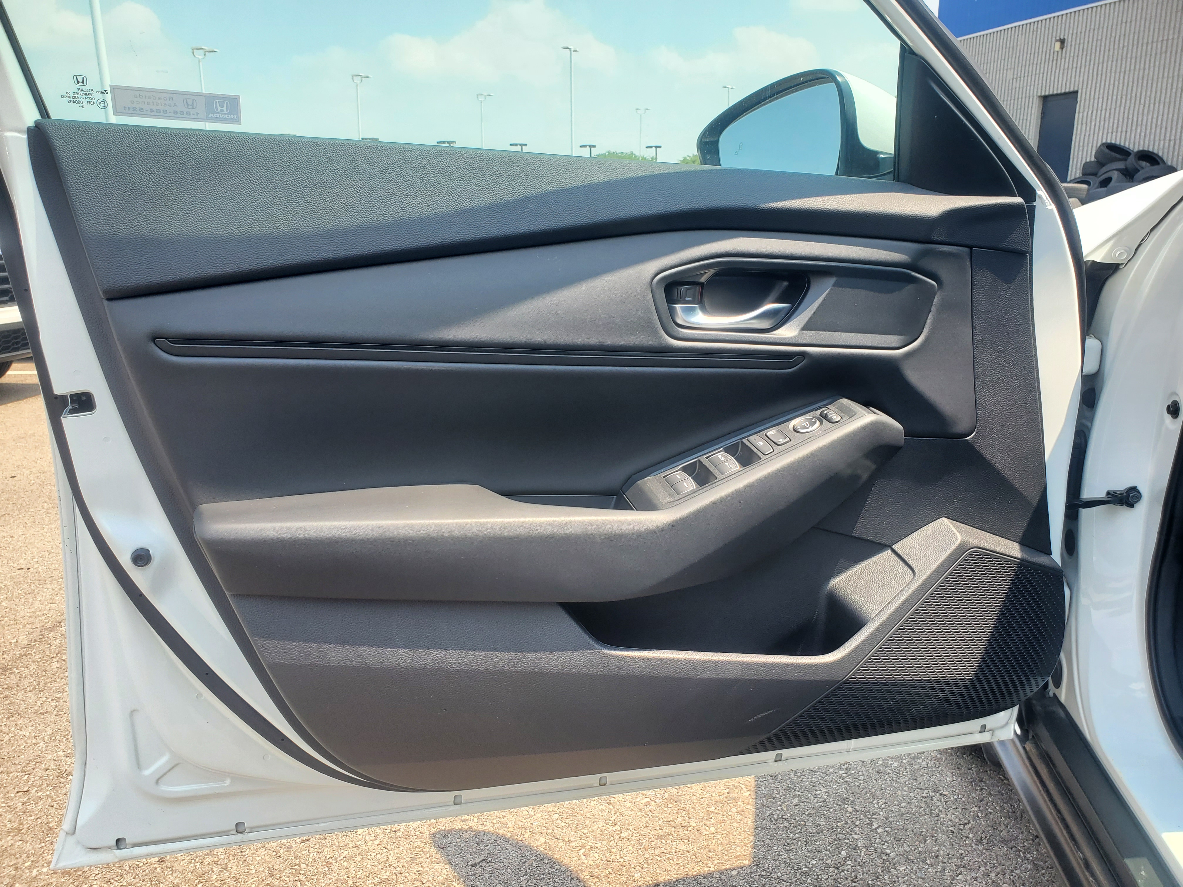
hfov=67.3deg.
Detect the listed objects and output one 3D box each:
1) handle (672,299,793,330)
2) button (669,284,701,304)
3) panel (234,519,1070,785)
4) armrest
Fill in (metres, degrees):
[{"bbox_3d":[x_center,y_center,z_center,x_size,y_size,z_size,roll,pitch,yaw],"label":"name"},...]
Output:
[{"bbox_3d":[0.135,-0.120,0.826,0.124,0.026,0.028,-4,14,-11],"label":"handle"},{"bbox_3d":[0.087,-0.137,0.818,0.035,0.021,0.015,-4,14,-11],"label":"button"},{"bbox_3d":[0.109,0.226,0.900,0.868,0.278,0.100,-4,14,-11],"label":"panel"},{"bbox_3d":[-0.007,0.061,0.795,0.634,0.156,0.095,-4,14,-11],"label":"armrest"}]

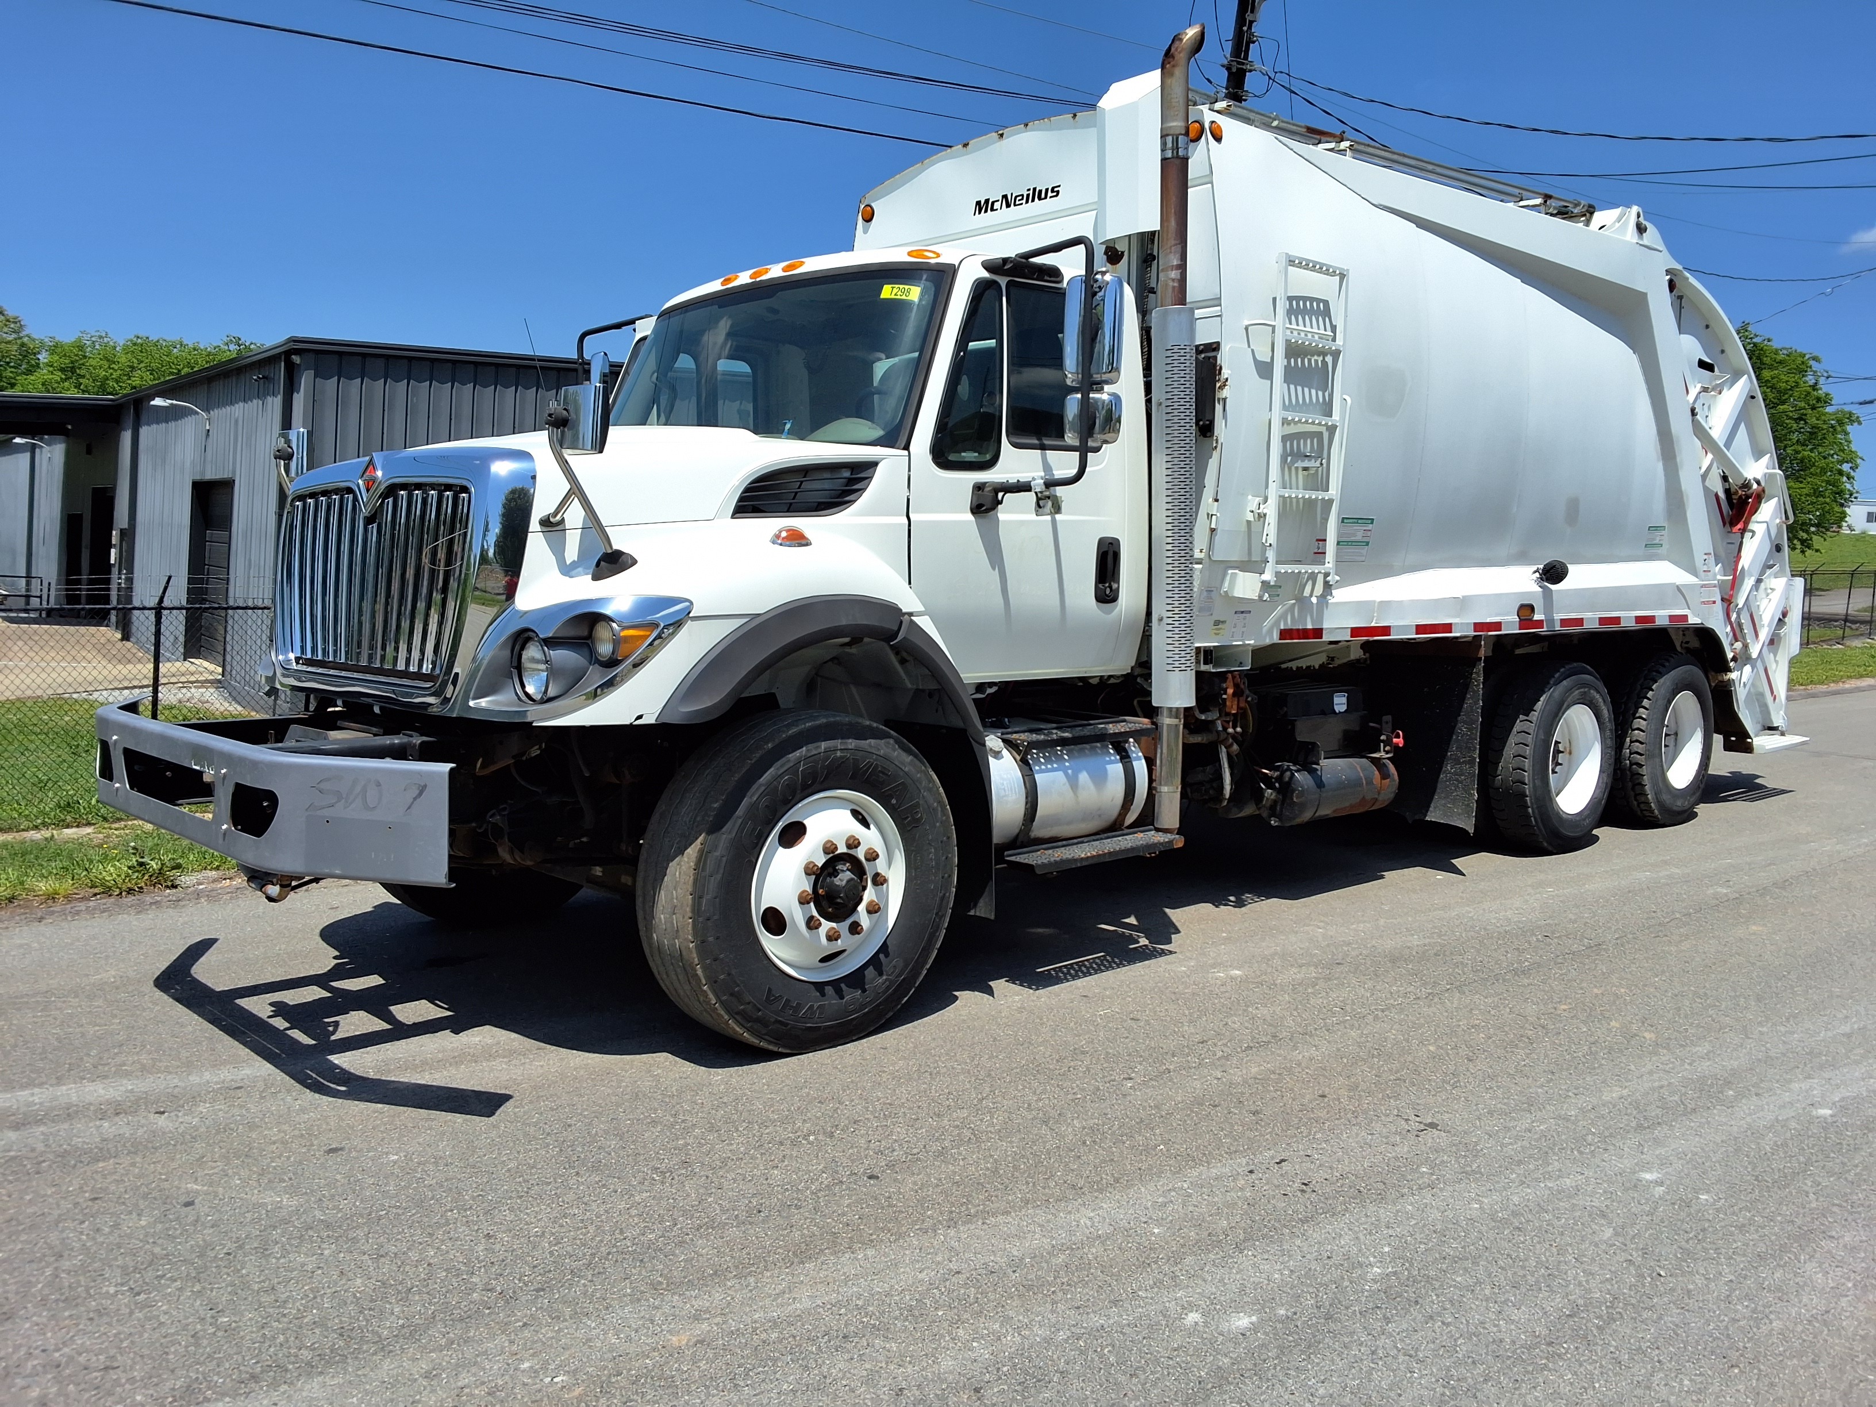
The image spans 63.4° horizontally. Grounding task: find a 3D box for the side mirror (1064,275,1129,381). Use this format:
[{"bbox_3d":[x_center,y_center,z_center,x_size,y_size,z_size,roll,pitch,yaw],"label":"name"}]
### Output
[{"bbox_3d":[0.510,-1.219,4.956,0.185,0.349,0.100,3,6,27],"label":"side mirror"}]

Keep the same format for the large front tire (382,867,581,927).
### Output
[{"bbox_3d":[-1.853,0.393,6.294,1.060,1.055,0.315,-4,7,-42],"label":"large front tire"}]

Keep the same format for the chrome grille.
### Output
[{"bbox_3d":[-1.809,-0.374,4.807,0.140,0.610,1.370,-4,7,-42],"label":"chrome grille"}]

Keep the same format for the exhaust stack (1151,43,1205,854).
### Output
[{"bbox_3d":[0.925,-1.025,5.836,0.200,3.100,0.170,-4,7,-42],"label":"exhaust stack"}]

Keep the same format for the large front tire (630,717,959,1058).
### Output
[{"bbox_3d":[-0.410,0.542,4.734,1.060,1.055,0.315,-4,7,-42],"label":"large front tire"}]

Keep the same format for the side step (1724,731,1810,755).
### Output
[{"bbox_3d":[5.567,0.267,10.166,0.800,0.075,0.250,-4,7,-42],"label":"side step"}]

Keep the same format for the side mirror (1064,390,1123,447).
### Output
[{"bbox_3d":[0.507,-0.934,4.981,0.185,0.176,0.100,3,6,27],"label":"side mirror"}]

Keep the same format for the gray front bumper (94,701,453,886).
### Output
[{"bbox_3d":[-2.148,0.208,4.549,0.340,0.330,2.450,-4,7,-42],"label":"gray front bumper"}]

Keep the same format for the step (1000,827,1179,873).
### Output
[{"bbox_3d":[0.564,0.528,5.486,0.820,0.065,0.210,-4,7,-42],"label":"step"}]

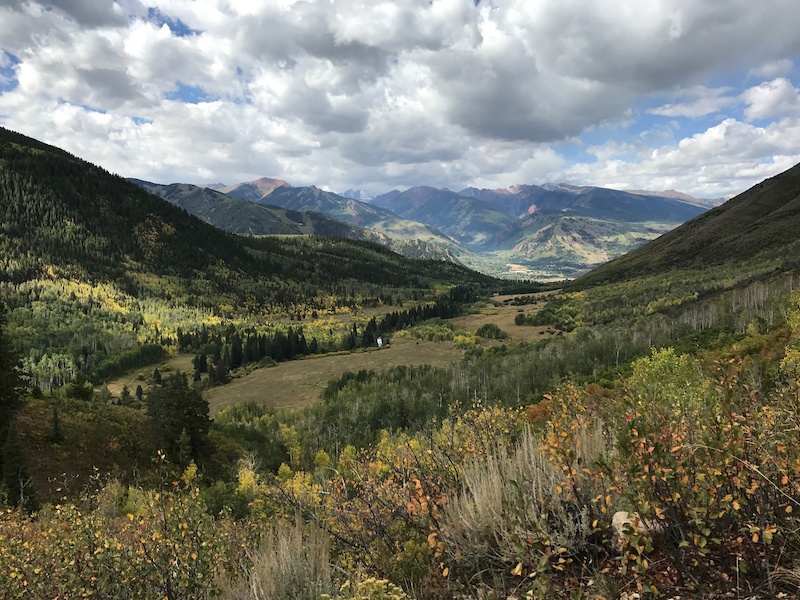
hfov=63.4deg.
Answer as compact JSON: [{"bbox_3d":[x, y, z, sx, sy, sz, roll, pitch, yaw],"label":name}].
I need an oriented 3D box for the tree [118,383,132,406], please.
[{"bbox_3d":[-84.840,29.439,200.000,4.020,6.340,4.020,0,5,0],"label":"tree"}]

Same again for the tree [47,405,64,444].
[{"bbox_3d":[-55.859,20.202,105.000,2.840,6.490,2.840,0,5,0],"label":"tree"}]

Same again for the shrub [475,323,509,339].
[{"bbox_3d":[50.904,16.968,360.000,18.920,8.900,15.000,0,5,0],"label":"shrub"}]

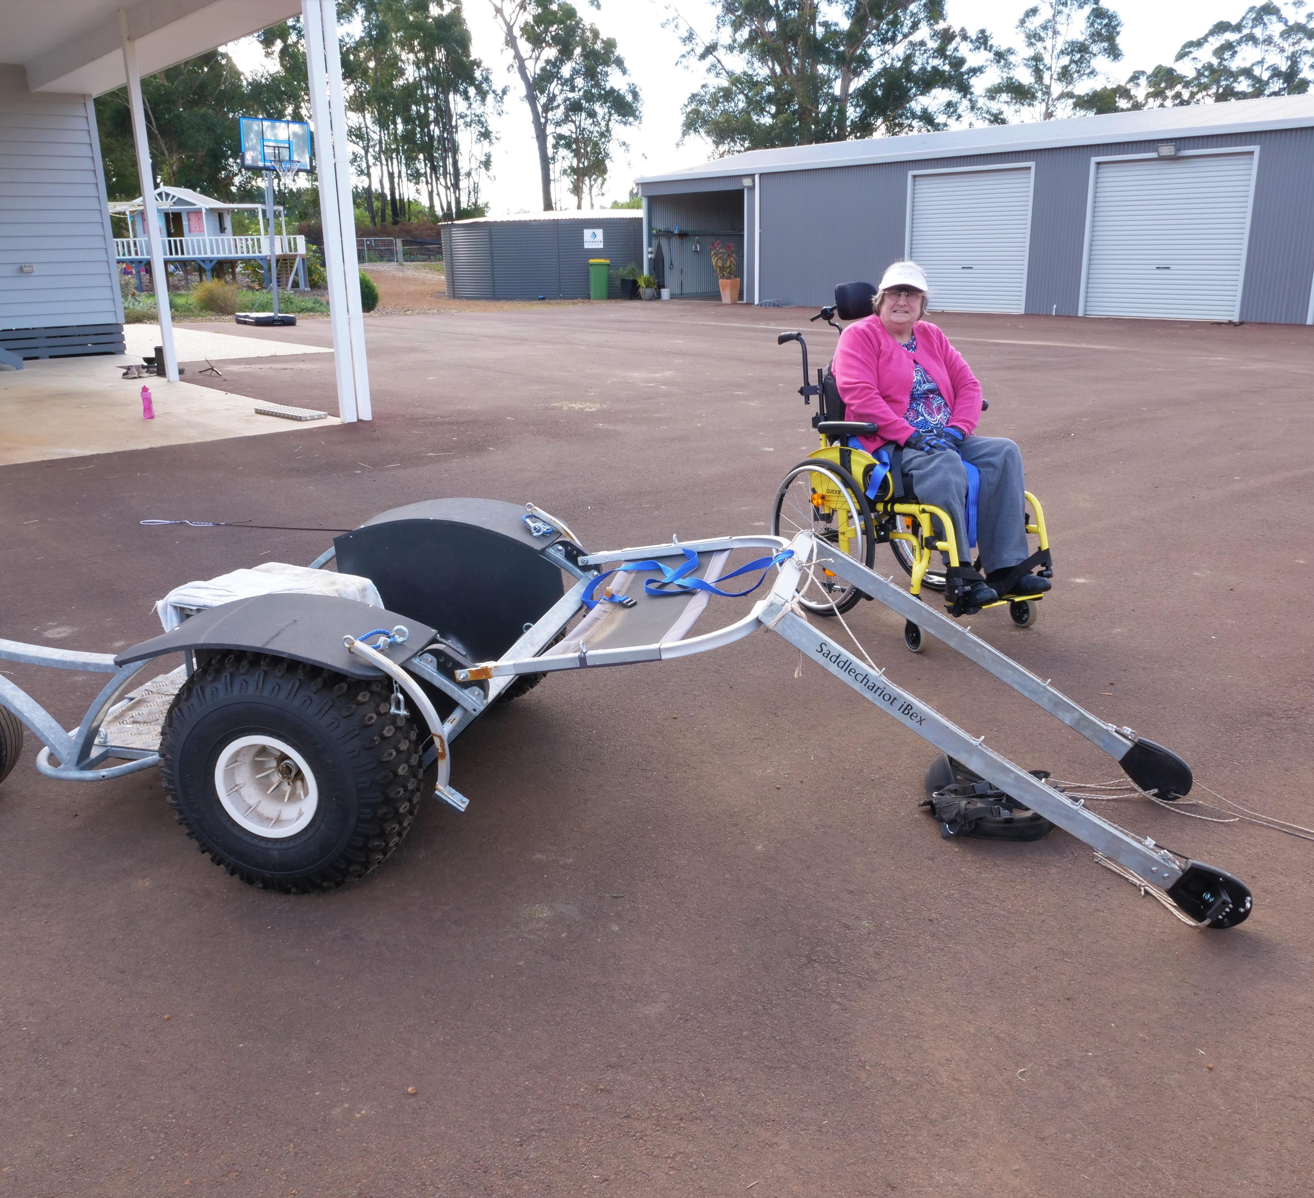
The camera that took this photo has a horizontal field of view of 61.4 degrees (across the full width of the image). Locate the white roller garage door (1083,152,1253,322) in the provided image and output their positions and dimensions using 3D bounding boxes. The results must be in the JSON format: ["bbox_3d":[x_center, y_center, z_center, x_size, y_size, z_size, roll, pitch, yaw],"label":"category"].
[{"bbox_3d":[10.036,-7.148,21.906,0.180,3.132,3.284,-15,22,-39],"label":"white roller garage door"}]

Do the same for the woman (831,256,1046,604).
[{"bbox_3d":[1.051,-0.615,3.986,0.560,1.160,0.870,-10,19,-27],"label":"woman"}]

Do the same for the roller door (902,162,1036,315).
[{"bbox_3d":[7.048,-8.149,25.196,0.180,3.116,3.288,-15,22,-39],"label":"roller door"}]

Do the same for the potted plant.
[{"bbox_3d":[1.962,-9.116,30.951,0.760,1.666,0.720,1,17,3],"label":"potted plant"}]

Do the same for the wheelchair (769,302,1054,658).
[{"bbox_3d":[0.944,-0.539,4.151,0.650,1.200,1.120,-10,19,-27],"label":"wheelchair"}]

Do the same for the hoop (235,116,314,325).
[{"bbox_3d":[-7.472,-7.272,21.599,1.320,3.620,1.850,-14,22,-38],"label":"hoop"}]

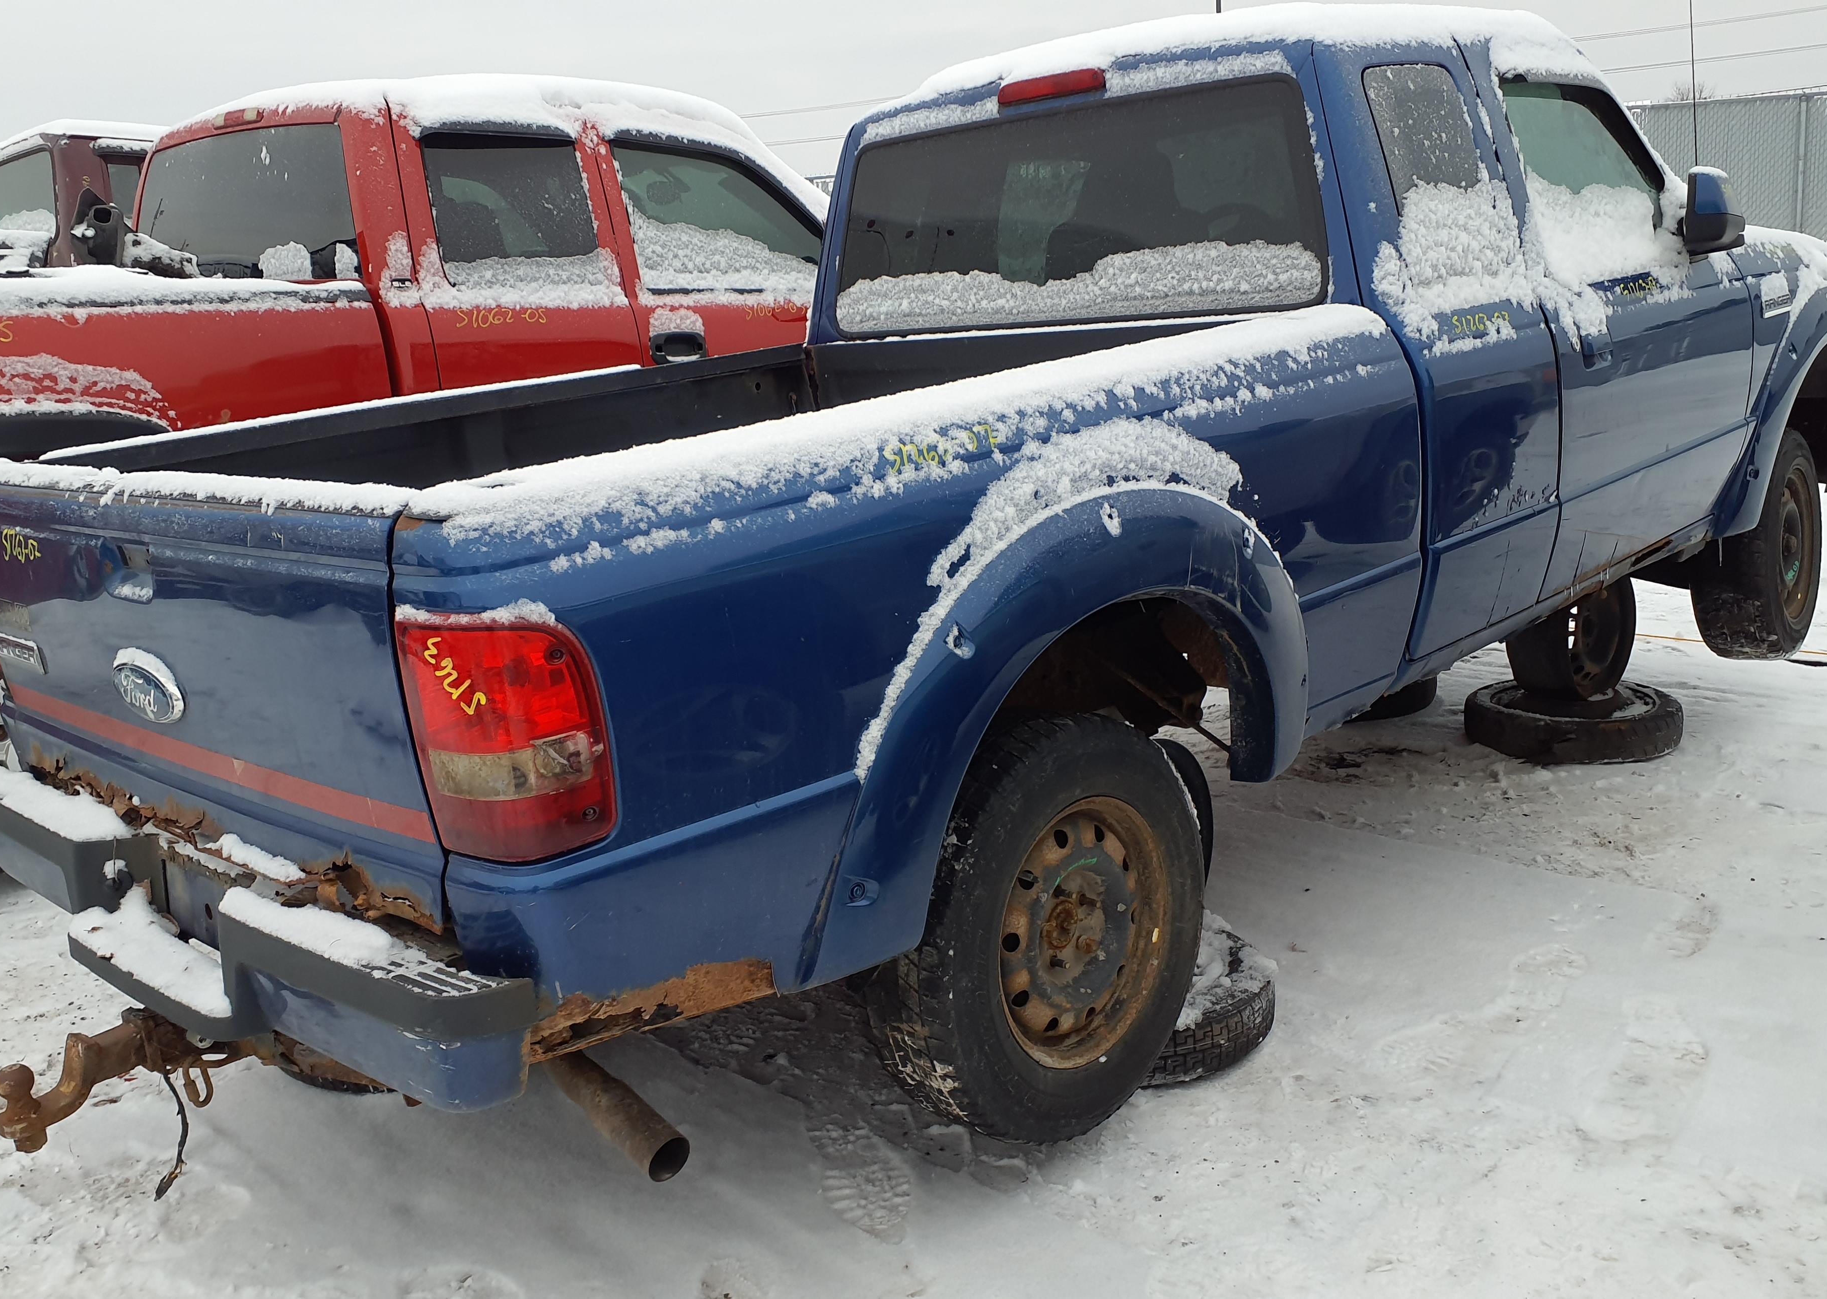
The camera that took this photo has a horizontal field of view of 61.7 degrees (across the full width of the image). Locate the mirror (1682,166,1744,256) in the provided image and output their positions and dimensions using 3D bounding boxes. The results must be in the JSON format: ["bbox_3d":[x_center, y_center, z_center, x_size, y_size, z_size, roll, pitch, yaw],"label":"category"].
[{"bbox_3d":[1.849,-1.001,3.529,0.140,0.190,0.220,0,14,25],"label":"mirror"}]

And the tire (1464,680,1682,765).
[{"bbox_3d":[2.001,0.218,4.656,0.610,0.155,0.610,7,15,45],"label":"tire"}]

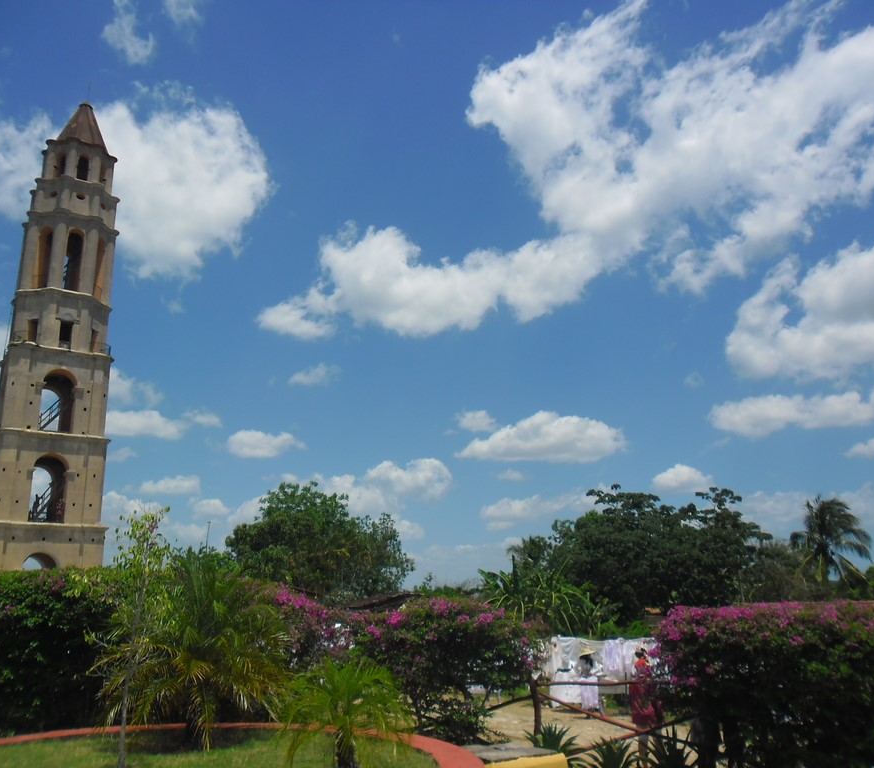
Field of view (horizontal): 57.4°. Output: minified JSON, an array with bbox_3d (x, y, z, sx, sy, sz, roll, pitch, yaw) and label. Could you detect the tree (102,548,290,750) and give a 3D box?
[{"bbox_3d":[-3.810,4.112,12.612,2.700,2.940,2.700,3,-17,-16],"label":"tree"}]

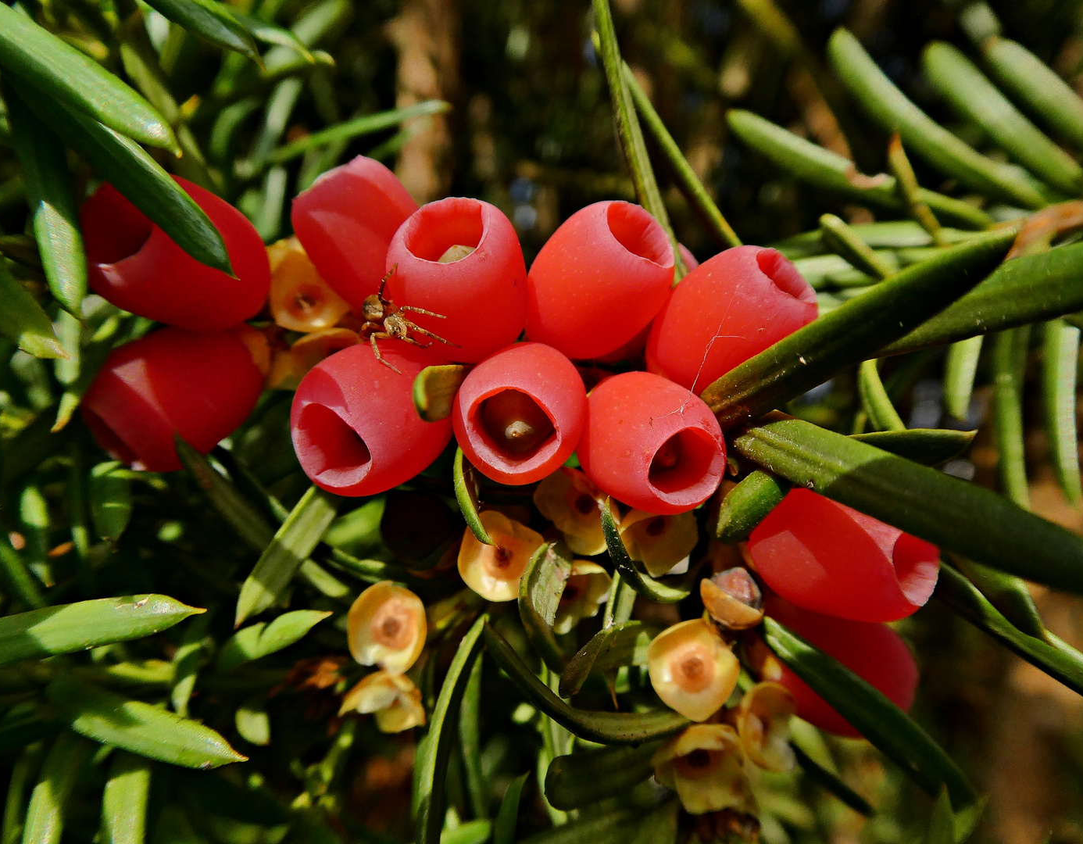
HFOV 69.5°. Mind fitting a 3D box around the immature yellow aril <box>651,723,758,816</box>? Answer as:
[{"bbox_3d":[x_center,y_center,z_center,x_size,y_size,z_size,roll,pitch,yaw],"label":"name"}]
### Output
[{"bbox_3d":[0.014,0.030,0.068,0.009,0.008,0.005,1,3,12],"label":"immature yellow aril"}]

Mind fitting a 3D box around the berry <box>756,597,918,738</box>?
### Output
[{"bbox_3d":[0.025,0.020,0.066,0.012,0.011,0.011,19,-1,-18],"label":"berry"}]

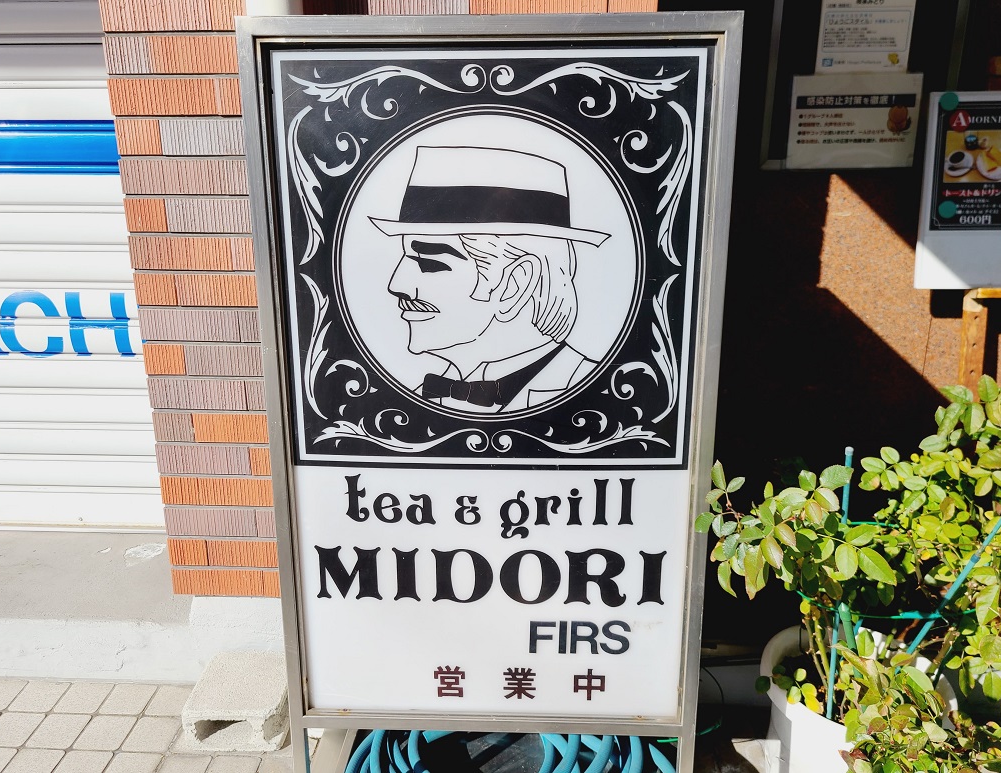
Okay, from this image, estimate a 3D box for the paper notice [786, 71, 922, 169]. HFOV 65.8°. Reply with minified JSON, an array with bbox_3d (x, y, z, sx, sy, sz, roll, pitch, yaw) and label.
[{"bbox_3d":[0.841,-0.628,1.843,0.298,0.211,0.005,0,15,3],"label":"paper notice"}]

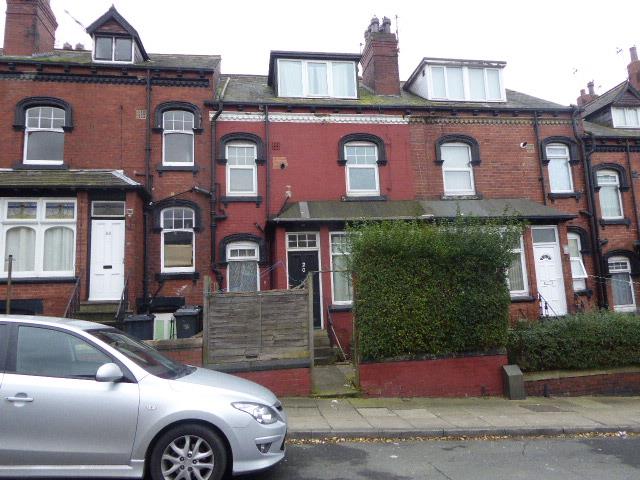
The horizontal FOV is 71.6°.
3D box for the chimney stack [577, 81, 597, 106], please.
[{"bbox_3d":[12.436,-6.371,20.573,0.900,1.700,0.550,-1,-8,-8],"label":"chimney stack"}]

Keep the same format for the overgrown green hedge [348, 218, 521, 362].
[{"bbox_3d":[2.133,0.945,8.551,3.030,2.500,0.900,-1,-8,-8],"label":"overgrown green hedge"}]

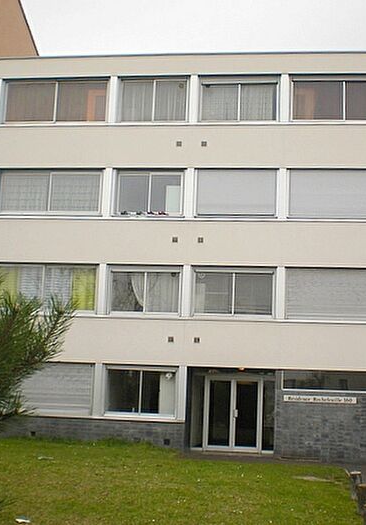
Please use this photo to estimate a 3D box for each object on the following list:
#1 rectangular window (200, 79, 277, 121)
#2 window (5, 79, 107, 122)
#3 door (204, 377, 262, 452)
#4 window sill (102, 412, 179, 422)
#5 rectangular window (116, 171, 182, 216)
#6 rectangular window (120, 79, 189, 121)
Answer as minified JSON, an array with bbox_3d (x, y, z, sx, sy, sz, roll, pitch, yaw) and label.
[{"bbox_3d":[1.591,-4.571,21.842,2.215,1.251,0.120,1,-9,7],"label":"rectangular window"},{"bbox_3d":[-3.683,-4.706,22.446,2.977,1.311,0.130,1,-9,7],"label":"window"},{"bbox_3d":[1.432,4.342,22.012,1.686,2.083,0.100,1,-10,7],"label":"door"},{"bbox_3d":[-1.129,4.160,20.651,2.109,0.120,0.220,1,-9,7],"label":"window sill"},{"bbox_3d":[-0.926,-1.899,21.682,1.880,1.260,0.120,1,-9,7],"label":"rectangular window"},{"bbox_3d":[-0.835,-4.633,22.137,1.984,1.299,0.120,1,-9,7],"label":"rectangular window"}]

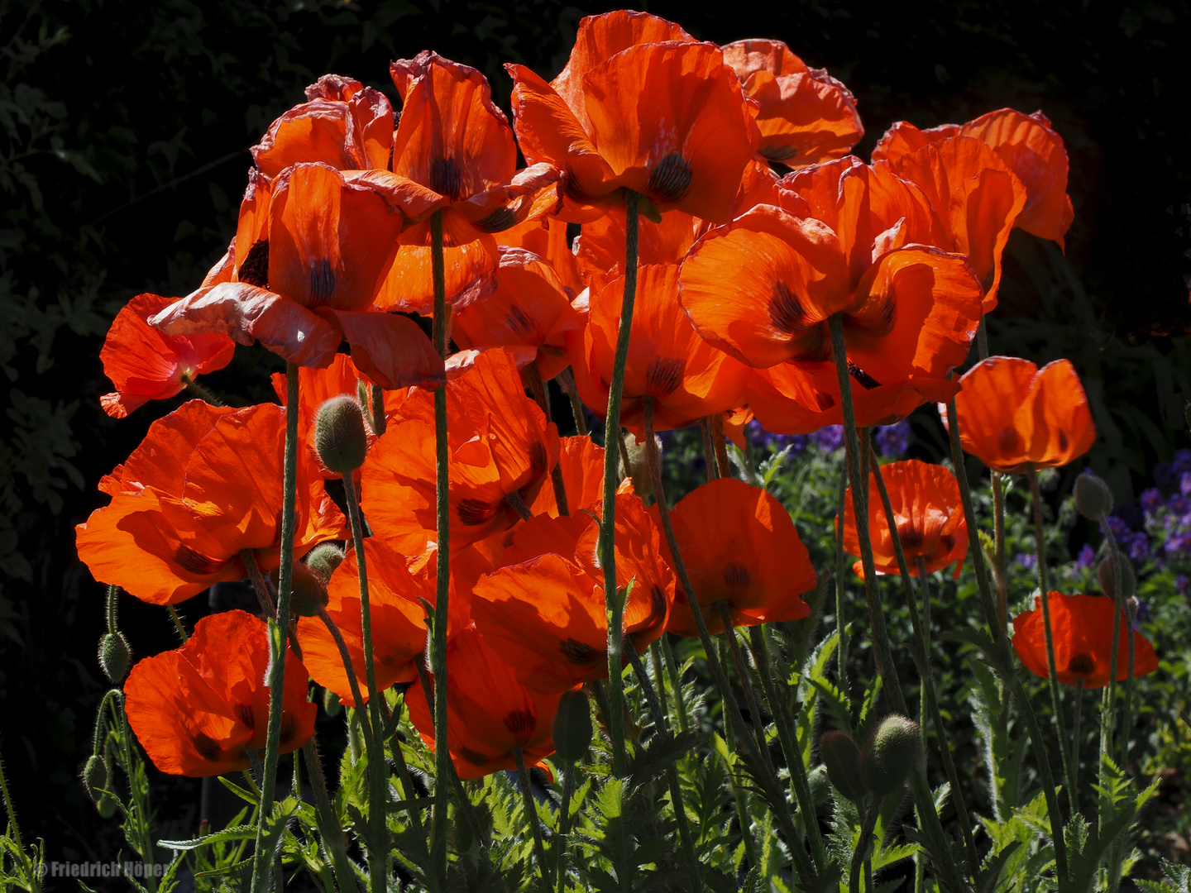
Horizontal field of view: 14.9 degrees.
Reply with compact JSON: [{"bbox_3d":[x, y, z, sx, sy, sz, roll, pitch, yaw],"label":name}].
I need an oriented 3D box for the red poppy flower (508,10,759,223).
[{"bbox_3d":[0.020,-0.176,2.420,0.132,0.108,0.125,0,-9,0],"label":"red poppy flower"}]

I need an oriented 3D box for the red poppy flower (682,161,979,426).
[{"bbox_3d":[0.119,-0.078,2.300,0.152,0.105,0.130,0,-19,0],"label":"red poppy flower"}]

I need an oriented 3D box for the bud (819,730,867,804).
[{"bbox_3d":[0.130,0.167,2.380,0.021,0.038,0.021,-22,0,0],"label":"bud"}]

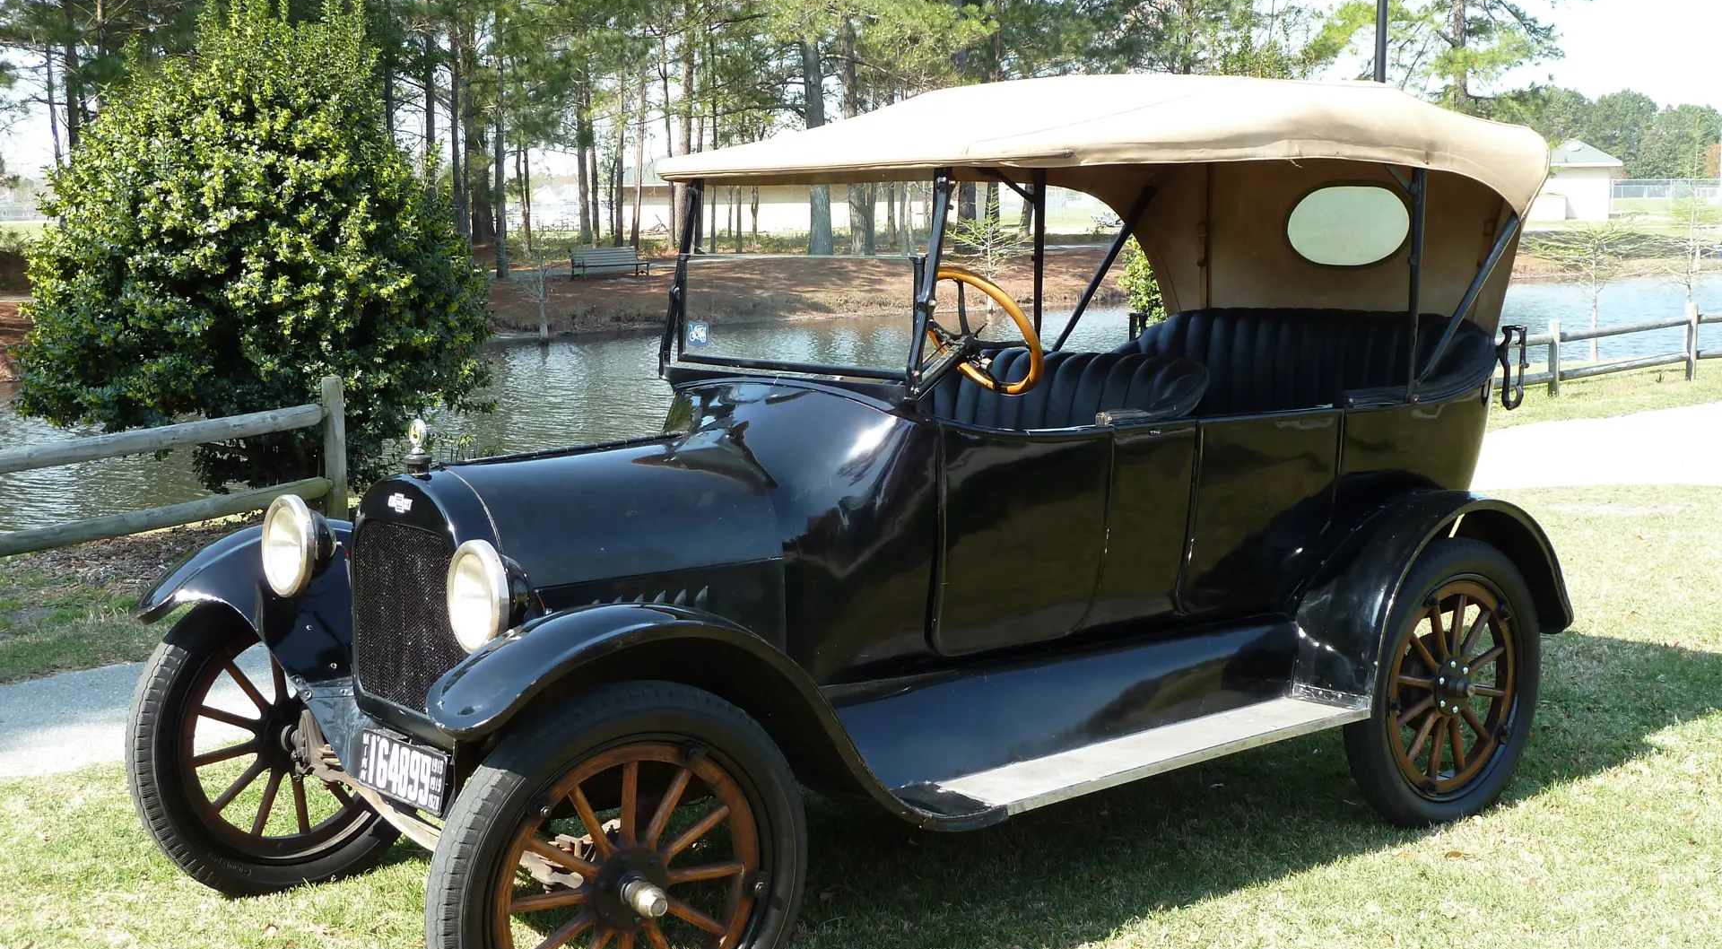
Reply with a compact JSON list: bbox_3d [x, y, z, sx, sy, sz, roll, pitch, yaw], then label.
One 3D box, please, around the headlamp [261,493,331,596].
[{"bbox_3d":[-1.208,0.154,4.617,0.140,0.218,0.218,-6,9,-39],"label":"headlamp"}]

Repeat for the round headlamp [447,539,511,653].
[{"bbox_3d":[-0.691,0.237,4.044,0.140,0.218,0.218,-6,9,-39],"label":"round headlamp"}]

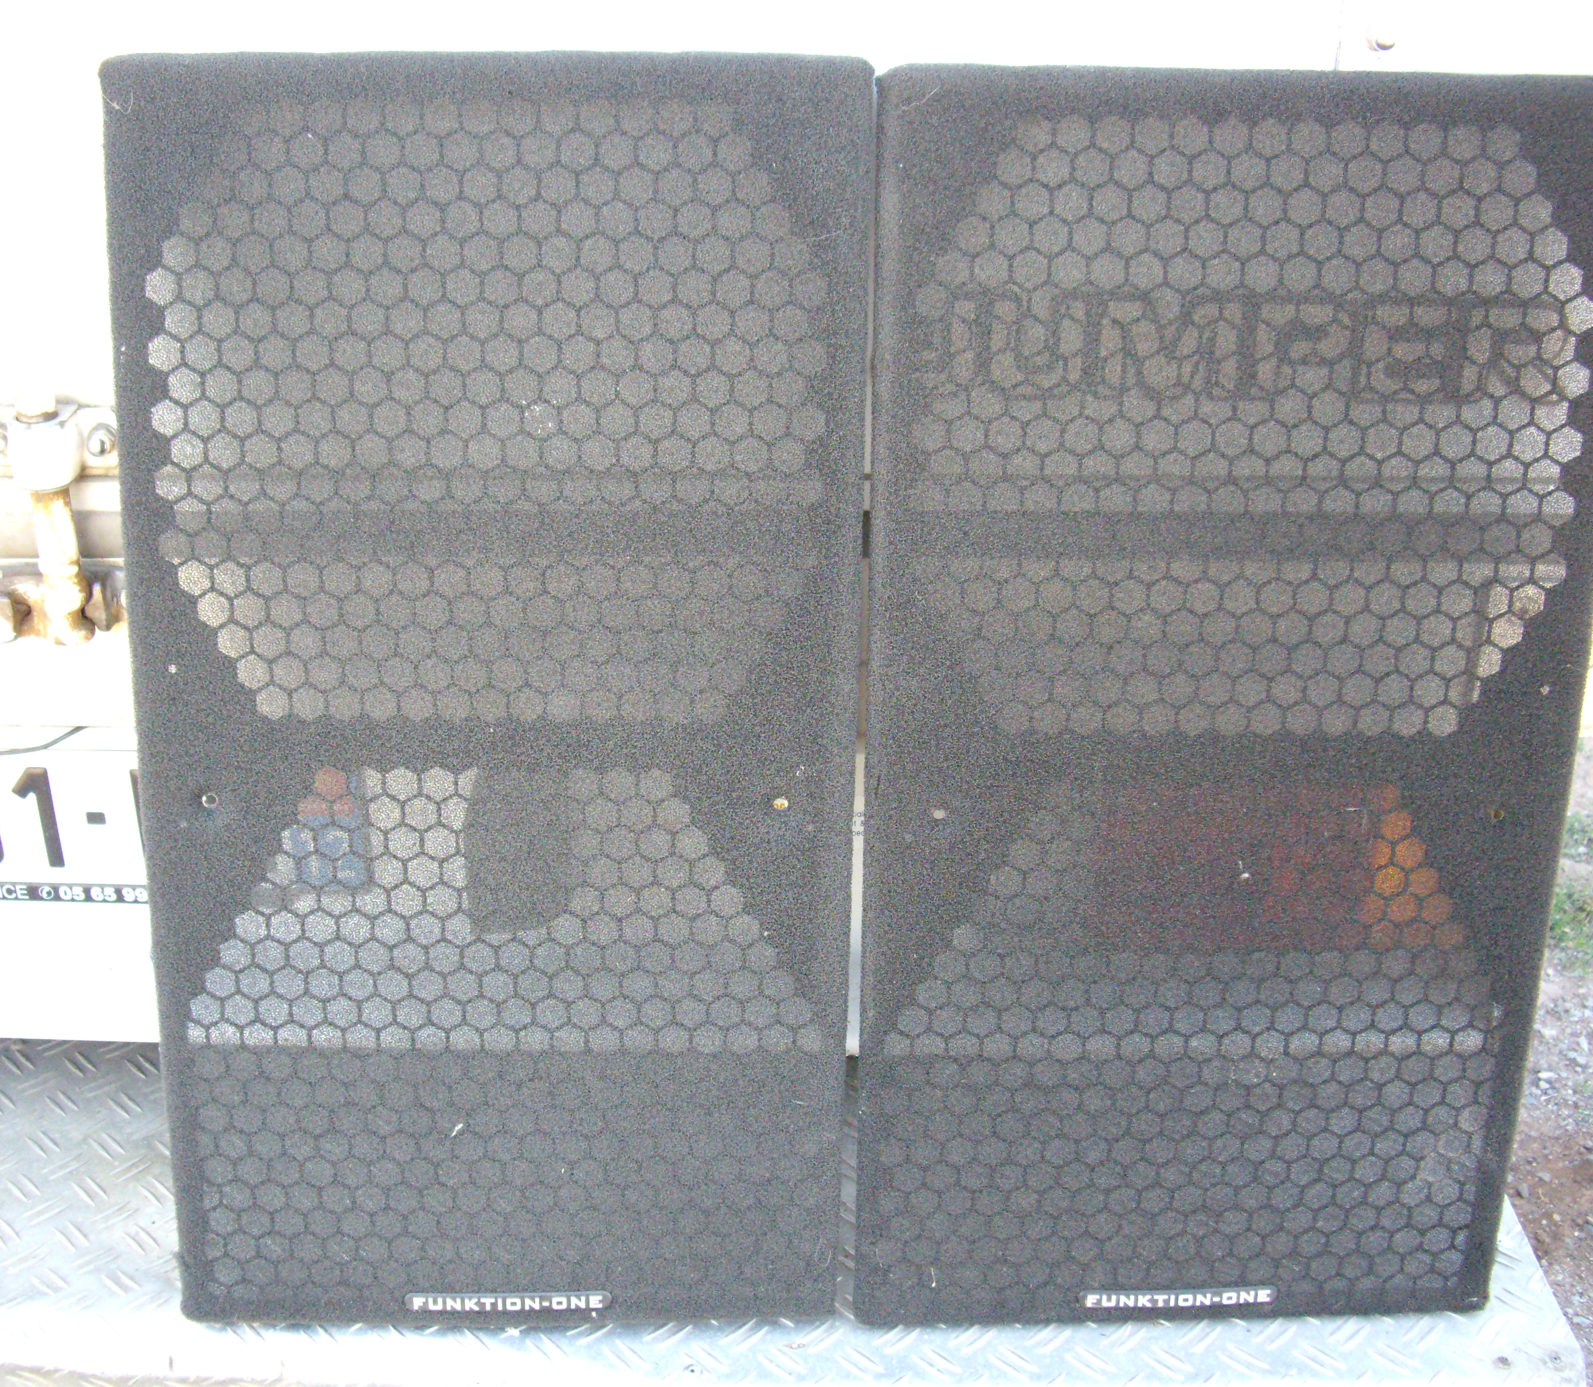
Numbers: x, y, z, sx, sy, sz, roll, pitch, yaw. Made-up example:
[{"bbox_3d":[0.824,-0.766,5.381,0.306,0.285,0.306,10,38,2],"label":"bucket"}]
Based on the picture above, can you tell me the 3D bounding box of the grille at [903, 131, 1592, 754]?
[{"bbox_3d":[0.238,-0.132,1.057,0.362,0.334,0.020,0,19,-1],"label":"grille"}]

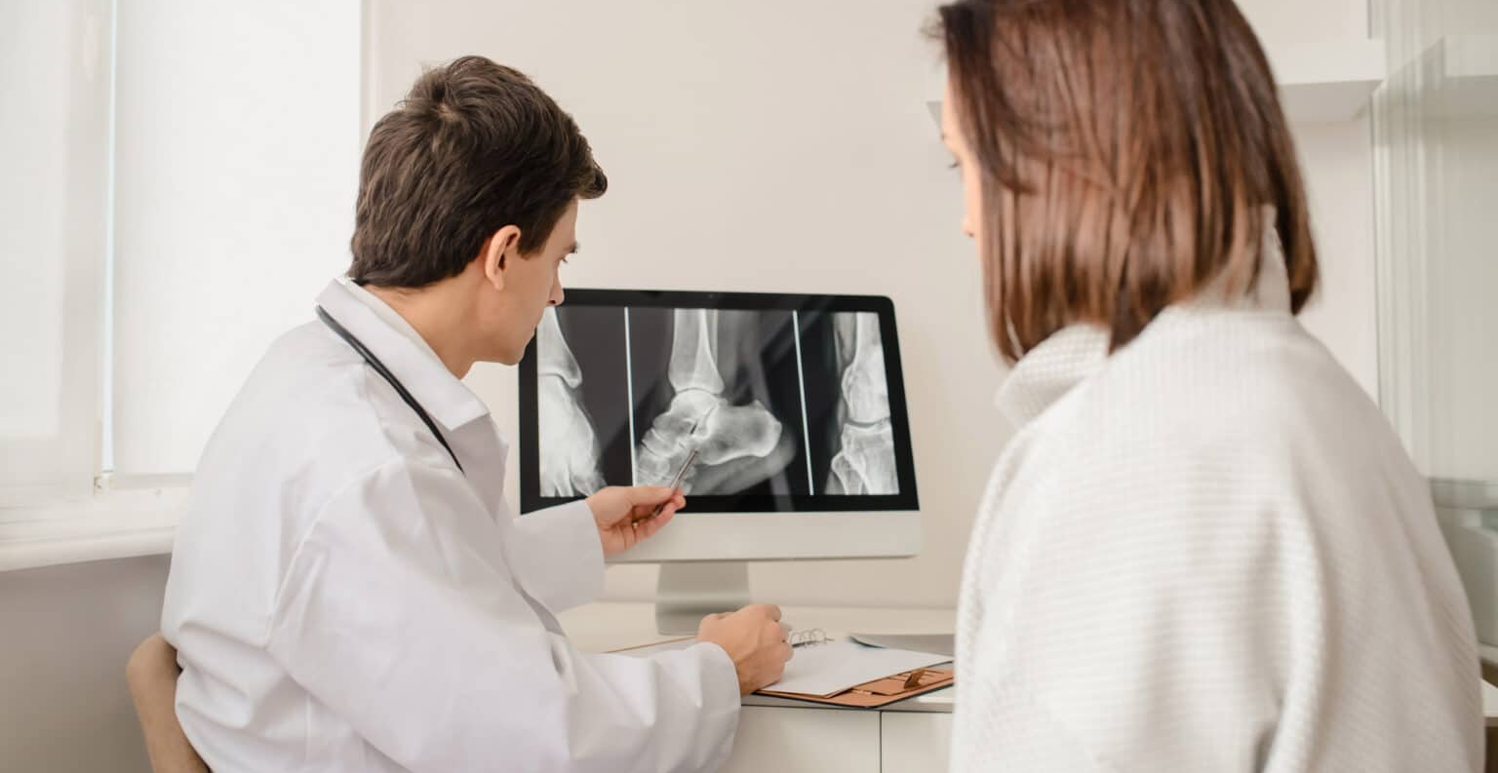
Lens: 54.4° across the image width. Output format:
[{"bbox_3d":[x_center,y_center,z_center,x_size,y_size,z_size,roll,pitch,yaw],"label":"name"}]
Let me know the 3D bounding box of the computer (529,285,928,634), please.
[{"bbox_3d":[-0.046,0.098,1.975,0.530,0.455,0.205,1,-2,-12],"label":"computer"}]

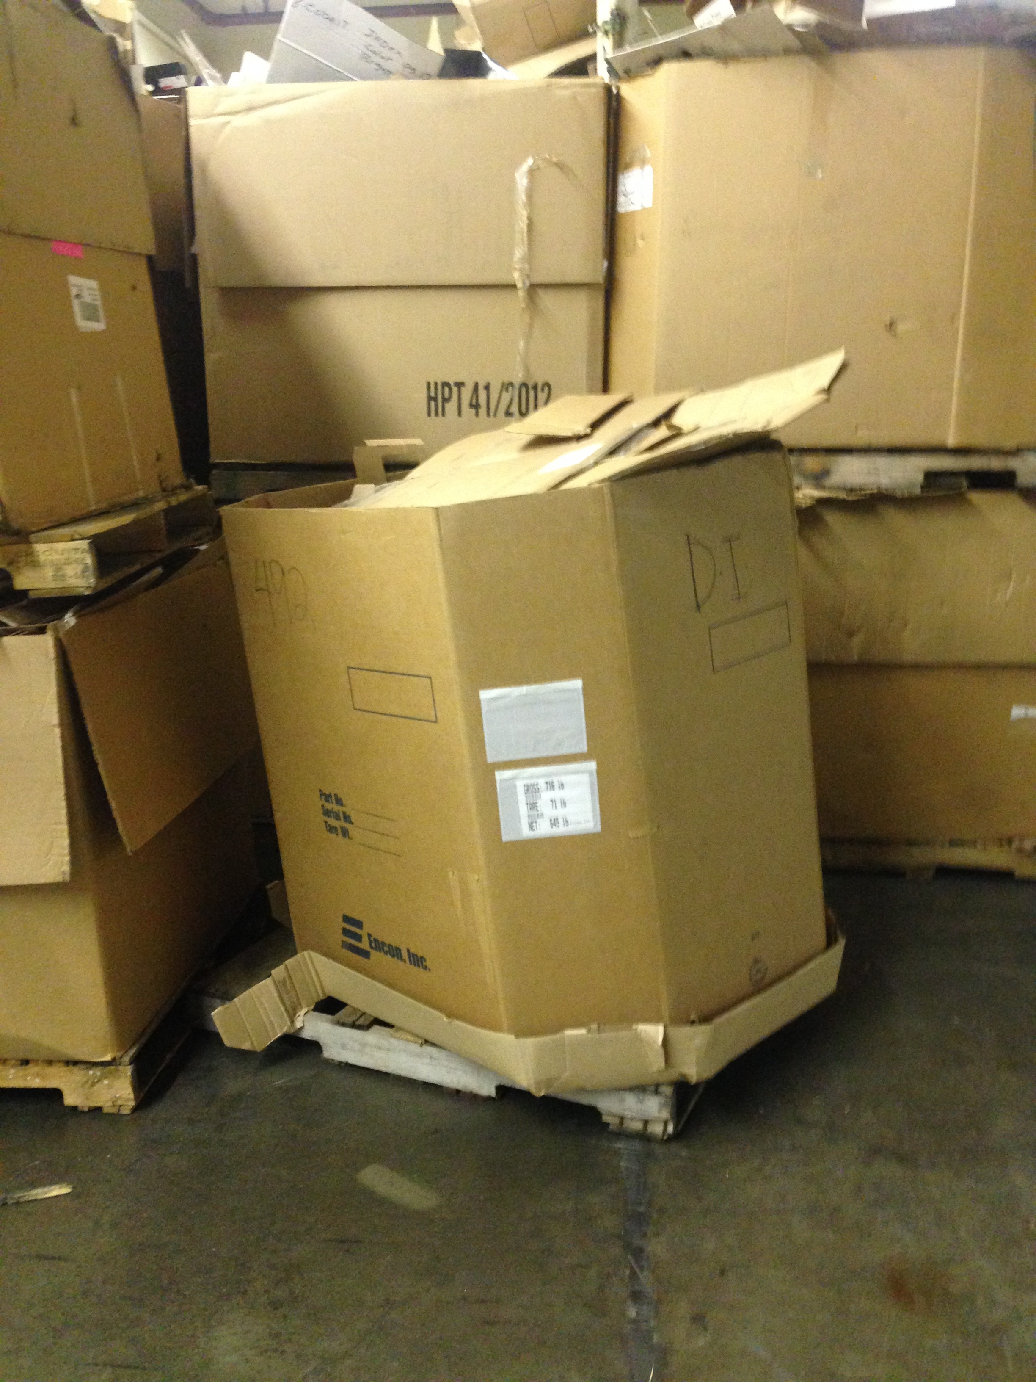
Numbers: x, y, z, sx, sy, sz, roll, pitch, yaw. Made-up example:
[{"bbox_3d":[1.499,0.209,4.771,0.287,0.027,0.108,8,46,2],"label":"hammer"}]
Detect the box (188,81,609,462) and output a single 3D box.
[{"bbox_3d":[-0.310,-1.341,4.404,1.214,1.069,1.020,1,14,4],"label":"box"}]

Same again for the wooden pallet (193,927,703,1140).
[{"bbox_3d":[-0.043,0.697,3.392,1.219,0.134,1.016,6,15,22],"label":"wooden pallet"}]

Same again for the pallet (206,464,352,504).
[{"bbox_3d":[-0.307,-0.757,4.548,1.214,0.134,1.016,1,14,4],"label":"pallet"}]

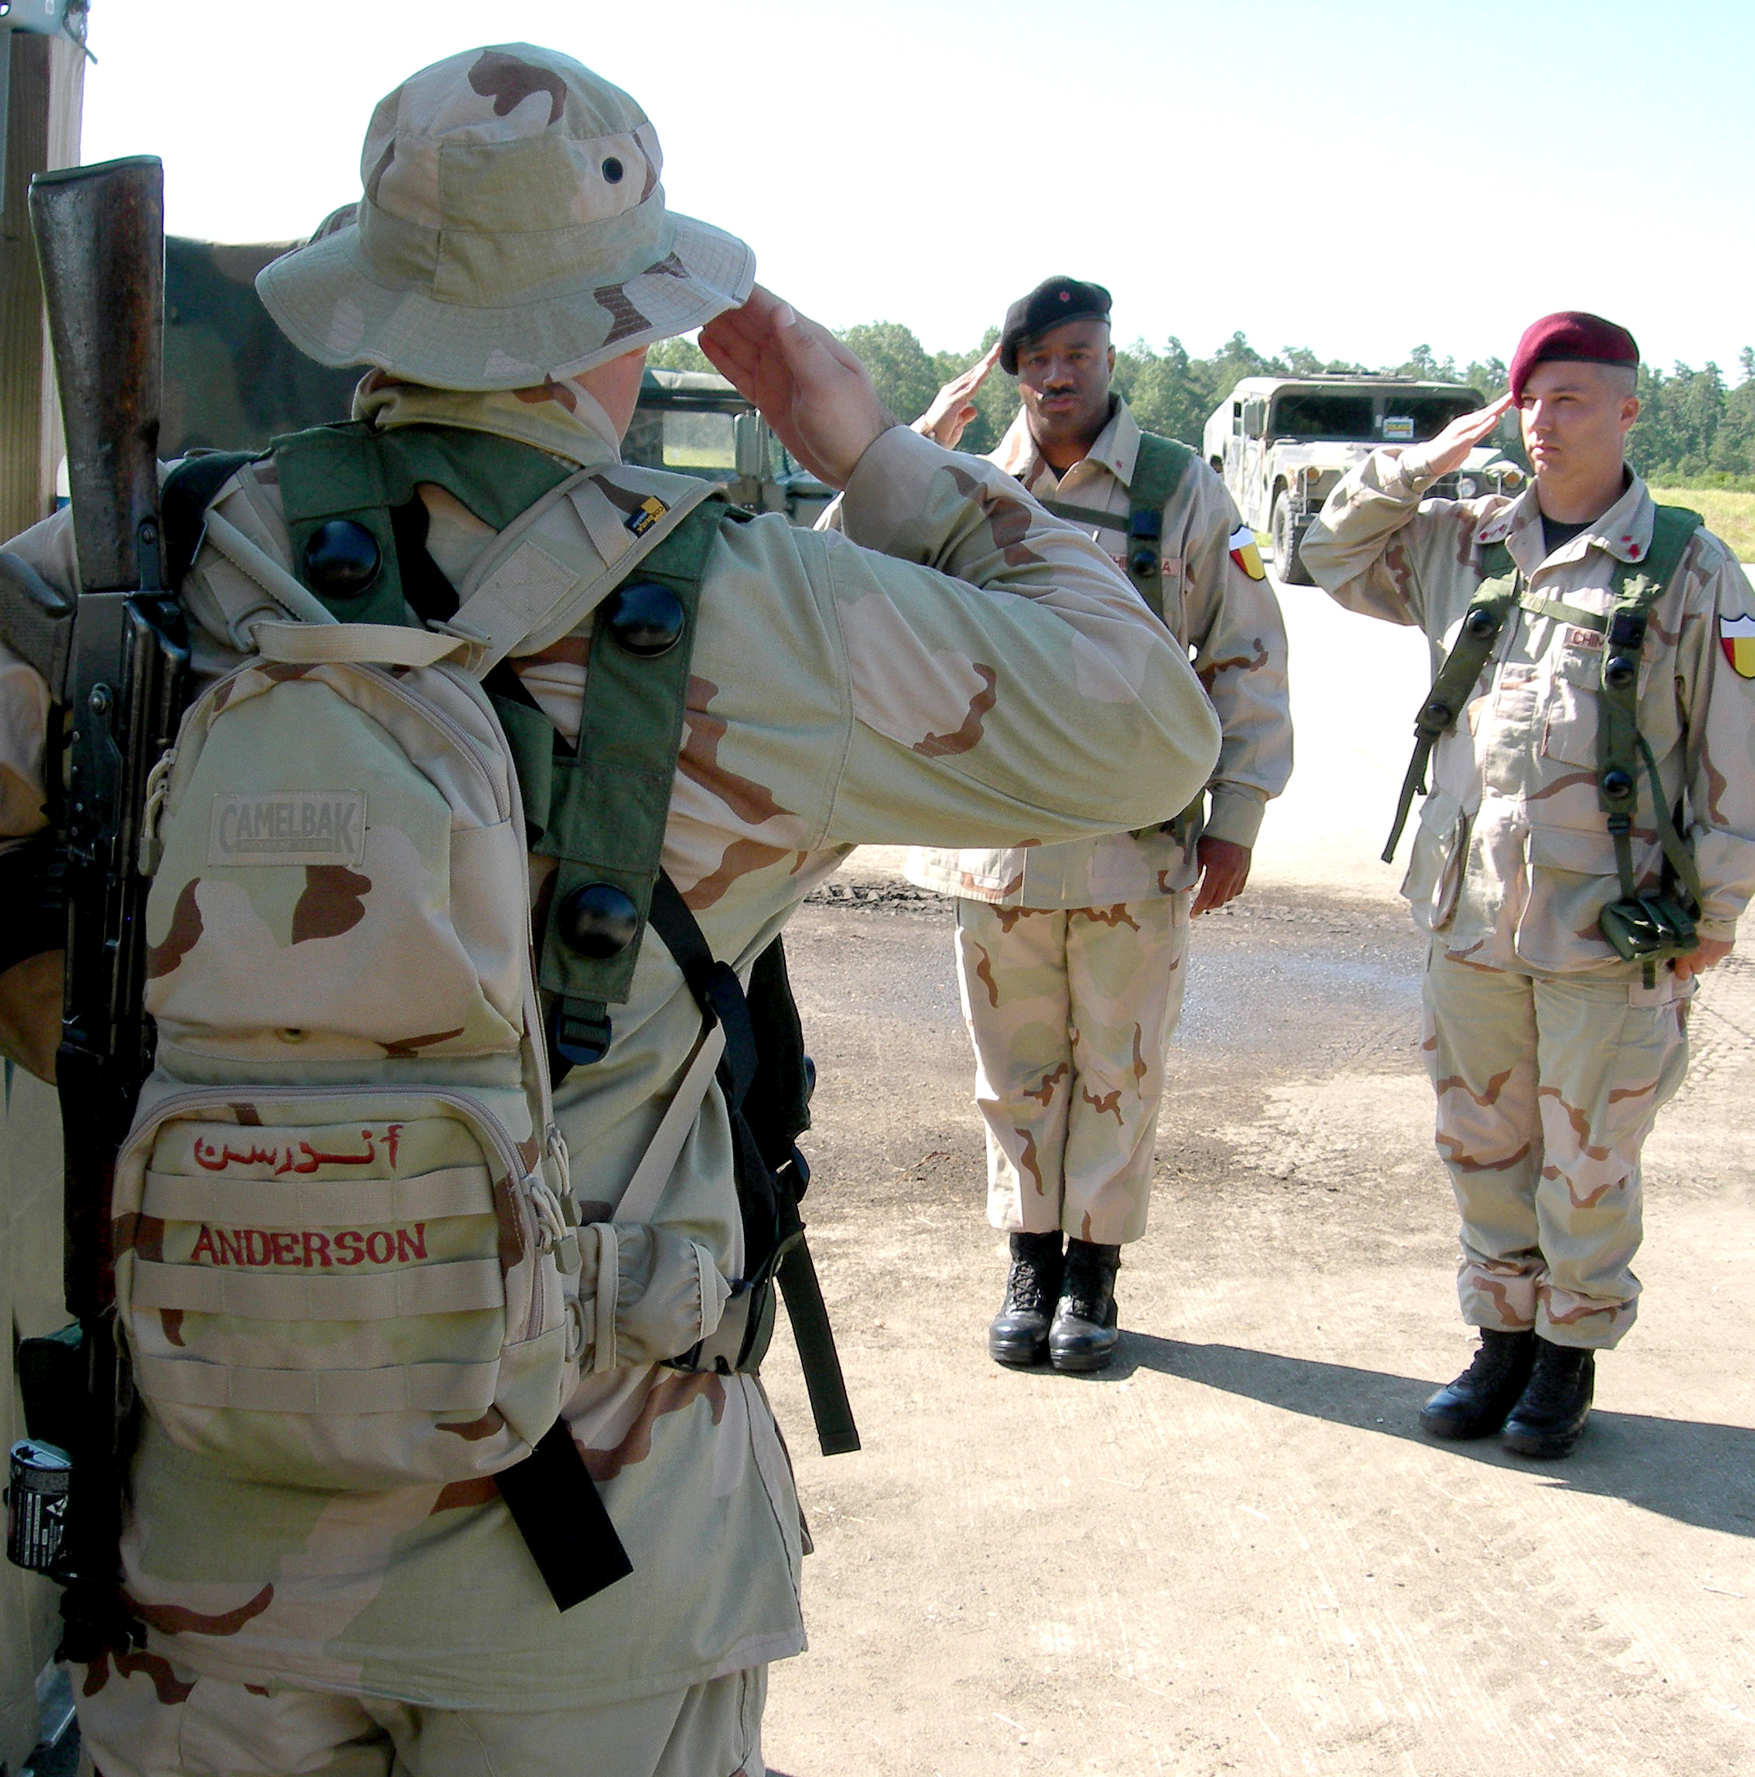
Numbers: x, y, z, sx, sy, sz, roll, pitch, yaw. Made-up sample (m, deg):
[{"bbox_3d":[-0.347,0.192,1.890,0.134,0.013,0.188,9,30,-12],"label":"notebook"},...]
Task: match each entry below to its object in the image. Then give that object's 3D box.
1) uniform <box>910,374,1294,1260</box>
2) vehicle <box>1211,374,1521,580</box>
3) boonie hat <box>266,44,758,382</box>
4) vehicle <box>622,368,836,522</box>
[{"bbox_3d":[0.307,-0.057,4.724,0.780,1.450,0.420,4,10,13],"label":"uniform"},{"bbox_3d":[4.455,-3.828,26.047,2.200,1.850,4.600,2,9,0],"label":"vehicle"},{"bbox_3d":[-0.230,-0.418,1.750,0.305,0.185,0.330,2,9,0],"label":"boonie hat"},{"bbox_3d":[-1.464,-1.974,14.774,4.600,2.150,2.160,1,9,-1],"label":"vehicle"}]

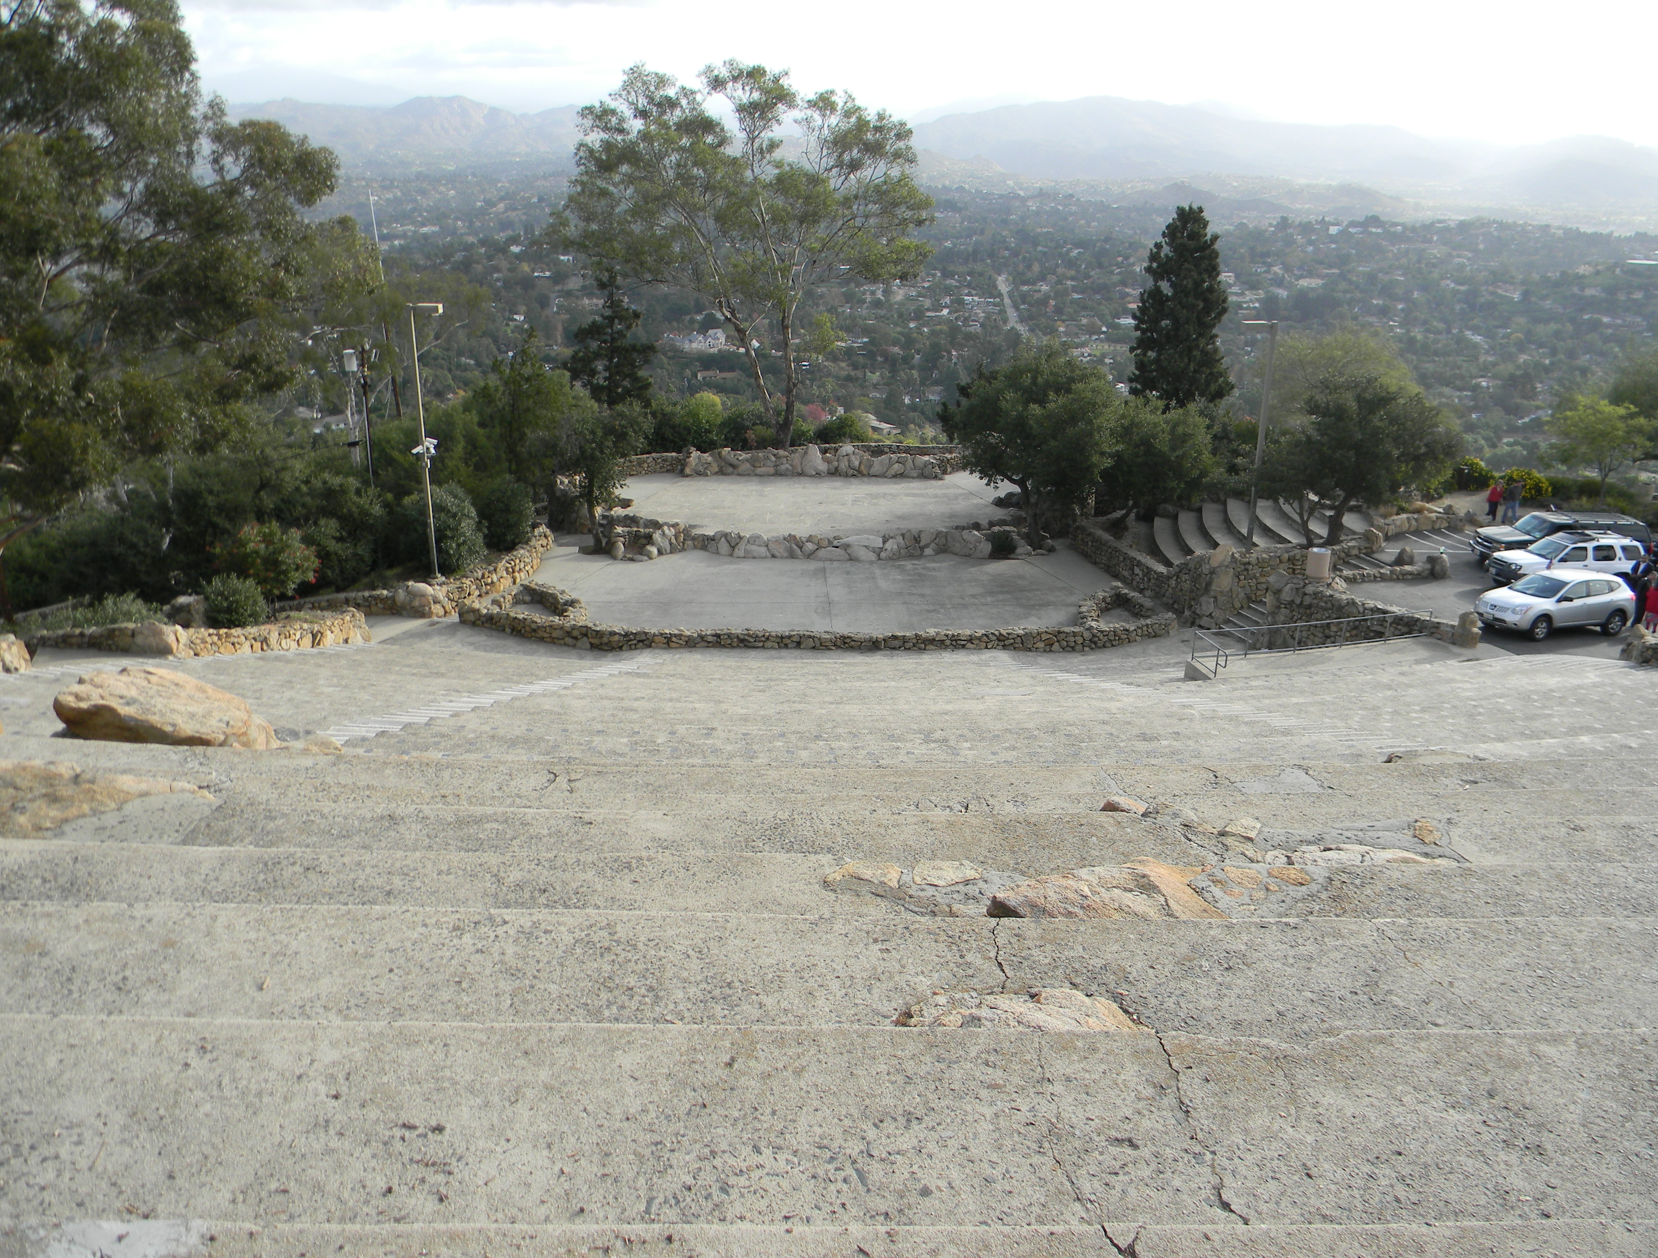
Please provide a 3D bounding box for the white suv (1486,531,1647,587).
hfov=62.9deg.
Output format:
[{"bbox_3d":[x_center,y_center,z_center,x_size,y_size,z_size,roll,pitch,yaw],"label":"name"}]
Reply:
[{"bbox_3d":[23.296,-2.096,43.045,4.530,1.870,1.800,0,16,-6],"label":"white suv"}]

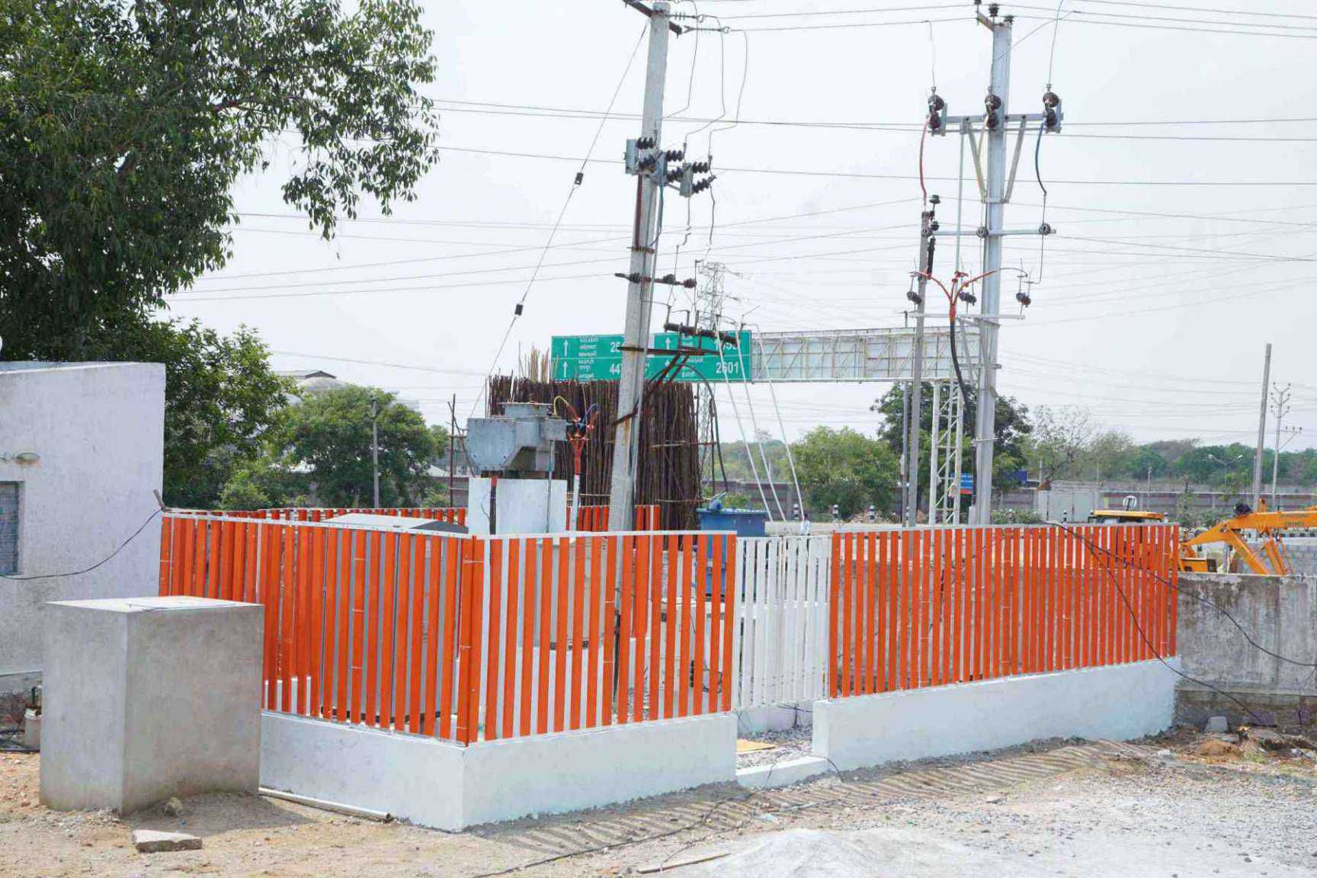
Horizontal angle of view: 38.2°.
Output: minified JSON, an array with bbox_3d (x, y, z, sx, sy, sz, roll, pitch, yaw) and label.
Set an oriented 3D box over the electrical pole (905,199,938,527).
[{"bbox_3d":[3.664,-0.065,26.969,0.250,6.620,0.250,2,-1,0],"label":"electrical pole"}]

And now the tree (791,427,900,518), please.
[{"bbox_3d":[7.854,1.364,80.000,4.600,3.850,4.400,1,-1,0],"label":"tree"}]

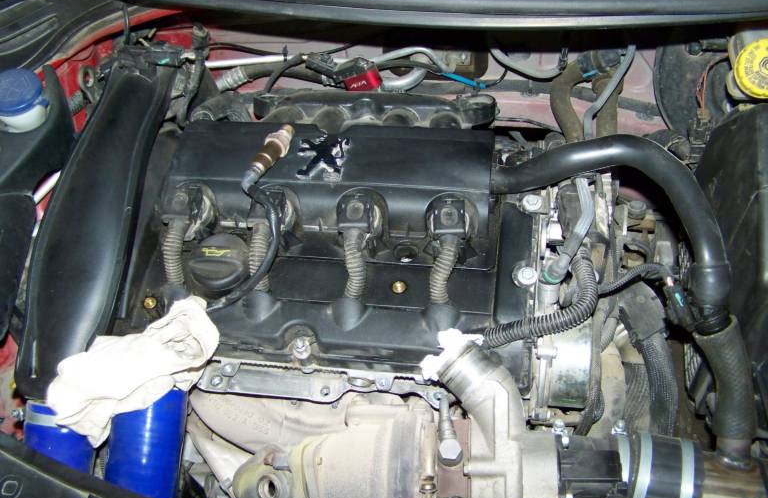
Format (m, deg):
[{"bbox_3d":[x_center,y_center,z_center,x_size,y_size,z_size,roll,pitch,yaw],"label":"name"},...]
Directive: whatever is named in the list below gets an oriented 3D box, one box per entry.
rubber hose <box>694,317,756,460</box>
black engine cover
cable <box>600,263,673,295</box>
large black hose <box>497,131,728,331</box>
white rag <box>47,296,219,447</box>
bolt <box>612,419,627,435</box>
[{"bbox_3d":[0.315,0.130,0.769,0.043,0.139,0.040,-10,16,13],"label":"rubber hose"},{"bbox_3d":[-0.029,-0.001,0.800,0.340,0.090,0.225,3,63,9],"label":"black engine cover"},{"bbox_3d":[0.244,0.027,0.817,0.074,0.032,0.028,0,53,0],"label":"cable"},{"bbox_3d":[0.199,-0.015,0.765,0.205,0.070,0.165,3,63,9],"label":"large black hose"},{"bbox_3d":[-0.214,0.107,0.752,0.151,0.076,0.080,-34,60,-23],"label":"white rag"},{"bbox_3d":[0.219,0.166,0.785,0.013,0.014,0.013,0,53,0],"label":"bolt"}]

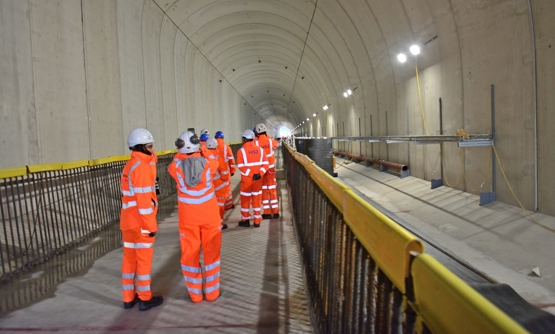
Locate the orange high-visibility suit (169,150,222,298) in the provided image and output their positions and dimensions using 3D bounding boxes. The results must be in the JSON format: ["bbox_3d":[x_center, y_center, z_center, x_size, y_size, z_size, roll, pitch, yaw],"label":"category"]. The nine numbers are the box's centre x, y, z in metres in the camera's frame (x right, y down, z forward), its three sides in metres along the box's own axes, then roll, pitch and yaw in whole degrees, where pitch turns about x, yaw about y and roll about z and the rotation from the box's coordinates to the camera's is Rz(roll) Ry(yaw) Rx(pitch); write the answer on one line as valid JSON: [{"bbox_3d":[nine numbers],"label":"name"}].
[{"bbox_3d":[-0.863,0.475,4.380,0.550,1.790,0.470,-1,4,-2],"label":"orange high-visibility suit"}]

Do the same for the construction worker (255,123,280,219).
[{"bbox_3d":[-0.194,0.074,8.500,0.580,1.920,0.440,-1,4,6],"label":"construction worker"}]

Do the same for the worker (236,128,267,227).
[{"bbox_3d":[-0.471,0.176,7.850,0.600,1.830,0.400,-2,5,-8],"label":"worker"}]

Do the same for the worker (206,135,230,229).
[{"bbox_3d":[-1.125,0.259,7.800,0.520,1.700,0.460,1,5,25],"label":"worker"}]

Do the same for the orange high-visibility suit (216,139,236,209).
[{"bbox_3d":[-1.195,0.108,9.750,0.560,1.600,0.400,1,5,25],"label":"orange high-visibility suit"}]

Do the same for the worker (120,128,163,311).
[{"bbox_3d":[-1.372,0.495,4.200,0.400,1.800,0.500,-4,5,-35],"label":"worker"}]

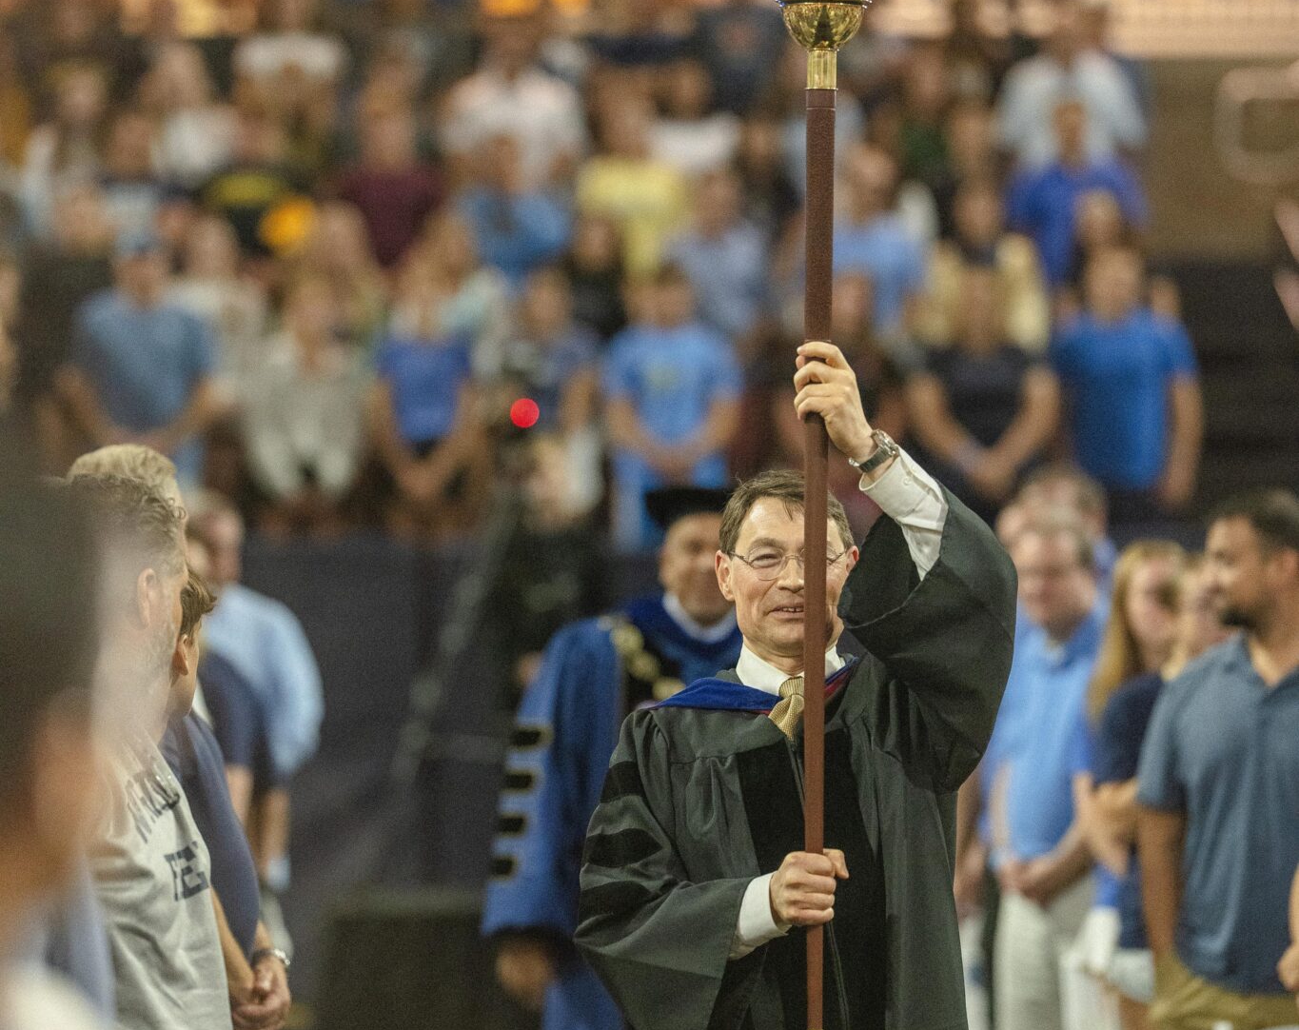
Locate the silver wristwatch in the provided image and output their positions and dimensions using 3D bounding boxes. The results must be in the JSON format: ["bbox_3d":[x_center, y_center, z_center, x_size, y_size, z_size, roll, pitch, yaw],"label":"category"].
[{"bbox_3d":[0.287,-0.079,9.300,0.056,0.042,0.062,-43,0,9],"label":"silver wristwatch"}]

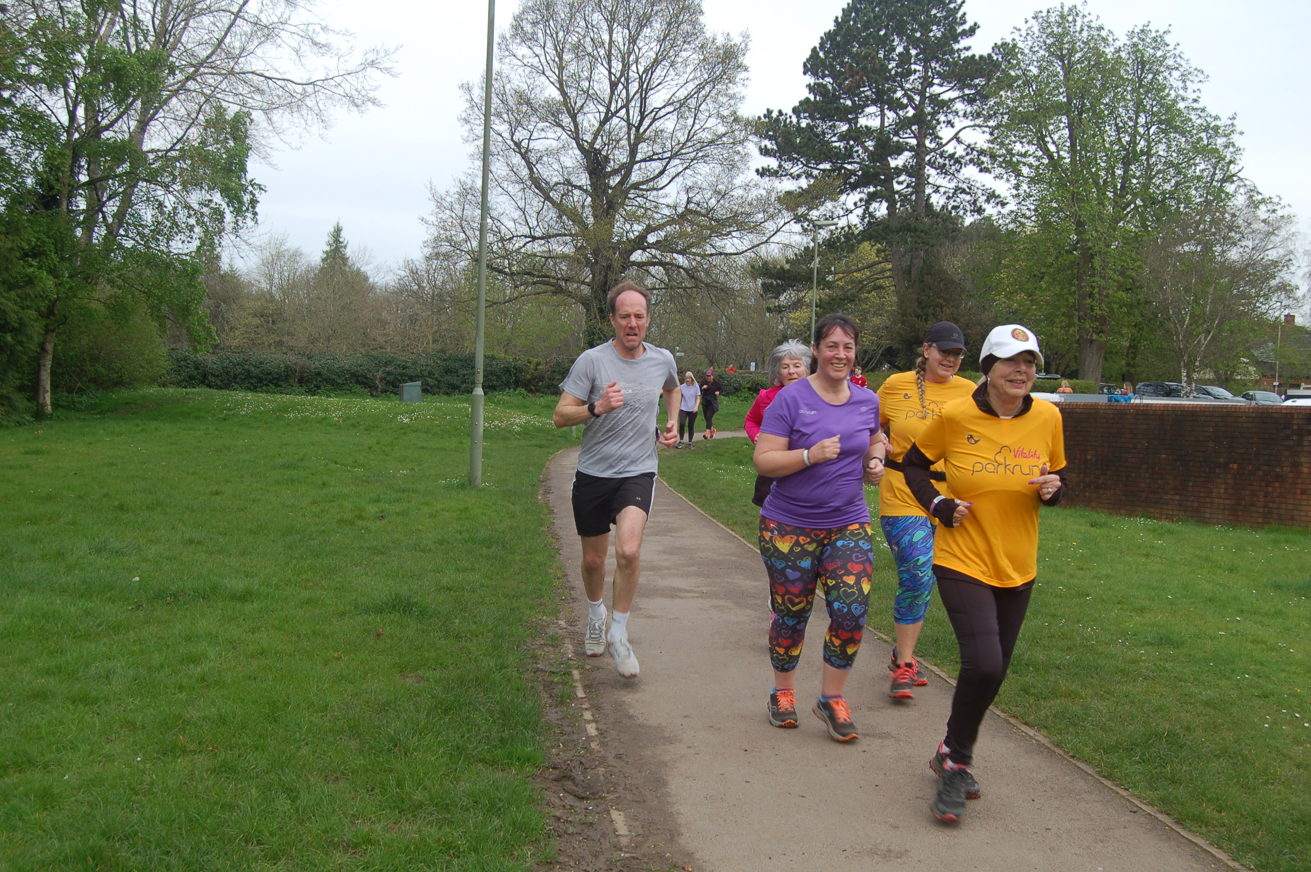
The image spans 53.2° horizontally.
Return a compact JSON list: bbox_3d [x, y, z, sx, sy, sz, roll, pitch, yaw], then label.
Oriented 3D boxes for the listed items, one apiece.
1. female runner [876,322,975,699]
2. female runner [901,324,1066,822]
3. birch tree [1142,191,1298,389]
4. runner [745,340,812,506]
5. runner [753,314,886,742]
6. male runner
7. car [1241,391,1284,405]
[{"bbox_3d":[1.222,0.322,5.800,0.520,1.650,0.560,2,1,-9],"label":"female runner"},{"bbox_3d":[1.105,0.437,4.380,0.550,1.620,0.580,2,1,-10],"label":"female runner"},{"bbox_3d":[21.093,-4.818,49.000,5.500,8.500,5.200,2,1,0],"label":"birch tree"},{"bbox_3d":[0.714,0.286,7.000,0.500,1.600,0.550,2,1,-8],"label":"runner"},{"bbox_3d":[0.646,0.344,5.180,0.530,1.650,0.550,2,1,-6],"label":"runner"},{"bbox_3d":[-0.178,0.187,5.920,0.550,1.770,0.650,2,1,-6],"label":"male runner"},{"bbox_3d":[29.752,-1.447,64.000,1.780,1.460,4.200,2,1,-5],"label":"car"}]

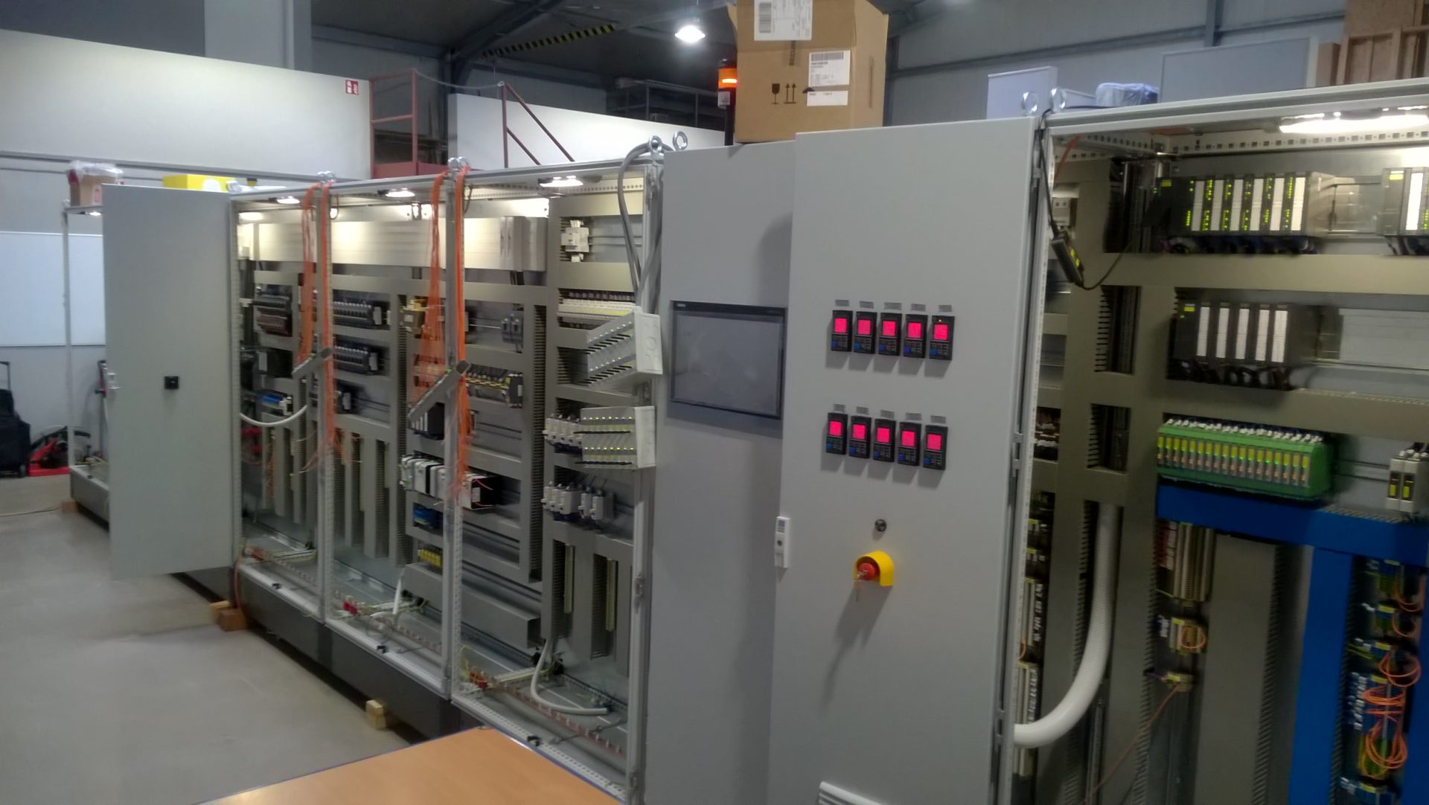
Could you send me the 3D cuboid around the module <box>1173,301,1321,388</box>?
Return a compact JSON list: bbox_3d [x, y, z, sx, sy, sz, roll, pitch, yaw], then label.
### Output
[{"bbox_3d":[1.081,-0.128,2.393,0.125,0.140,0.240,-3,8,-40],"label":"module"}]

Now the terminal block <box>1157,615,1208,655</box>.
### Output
[{"bbox_3d":[1.028,0.504,2.559,0.060,0.070,0.075,-3,8,-40],"label":"terminal block"}]

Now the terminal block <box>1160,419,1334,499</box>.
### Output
[{"bbox_3d":[1.077,0.116,2.397,0.105,0.107,0.315,-3,8,-40],"label":"terminal block"}]

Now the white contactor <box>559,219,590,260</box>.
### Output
[{"bbox_3d":[-0.506,-0.589,4.287,0.080,0.150,0.066,-3,8,-40],"label":"white contactor"}]

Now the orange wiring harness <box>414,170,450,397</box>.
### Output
[{"bbox_3d":[-1.029,-0.432,4.325,0.090,0.835,0.124,-3,8,-40],"label":"orange wiring harness"}]

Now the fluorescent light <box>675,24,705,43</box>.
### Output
[{"bbox_3d":[-0.376,-5.656,18.000,0.460,0.260,0.460,2,6,-2],"label":"fluorescent light"}]

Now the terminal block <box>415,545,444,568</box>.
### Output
[{"bbox_3d":[-1.271,0.701,5.276,0.055,0.065,0.167,-3,8,-40],"label":"terminal block"}]

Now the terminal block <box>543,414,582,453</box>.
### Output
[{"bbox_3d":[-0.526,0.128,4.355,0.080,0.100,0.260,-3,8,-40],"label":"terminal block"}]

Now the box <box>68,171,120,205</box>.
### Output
[{"bbox_3d":[-4.584,-1.562,8.718,0.260,0.260,0.310,-3,8,-40],"label":"box"}]

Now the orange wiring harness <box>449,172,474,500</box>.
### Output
[{"bbox_3d":[-0.907,-0.238,4.212,0.075,1.209,0.079,-3,8,-40],"label":"orange wiring harness"}]

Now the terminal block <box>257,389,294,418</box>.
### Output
[{"bbox_3d":[-2.474,0.009,6.644,0.070,0.121,0.312,-3,8,-40],"label":"terminal block"}]

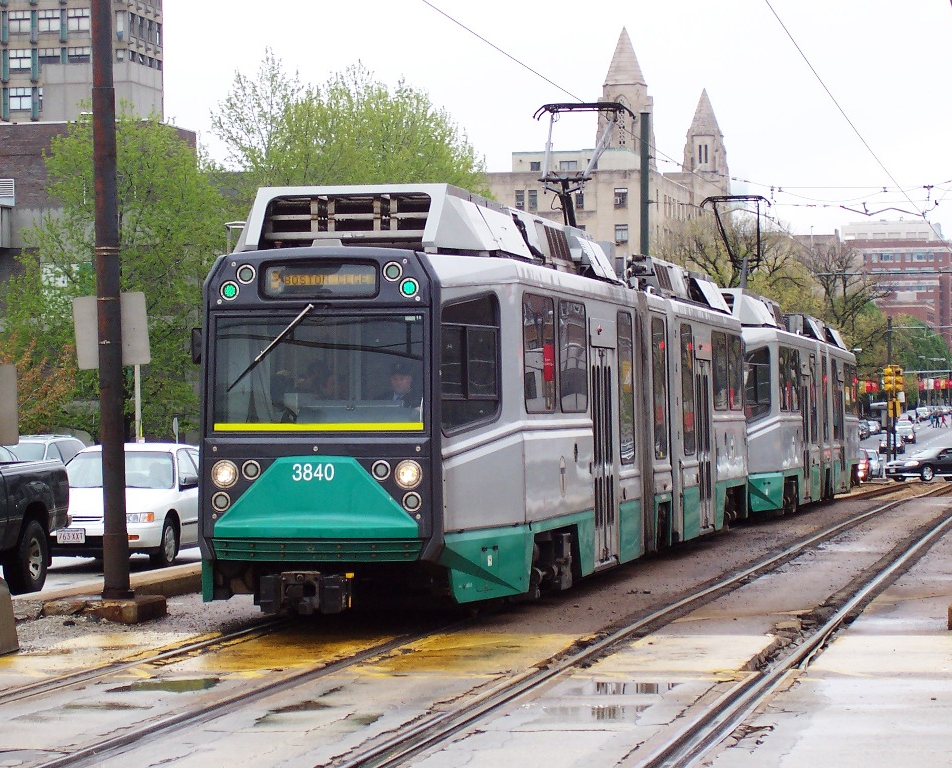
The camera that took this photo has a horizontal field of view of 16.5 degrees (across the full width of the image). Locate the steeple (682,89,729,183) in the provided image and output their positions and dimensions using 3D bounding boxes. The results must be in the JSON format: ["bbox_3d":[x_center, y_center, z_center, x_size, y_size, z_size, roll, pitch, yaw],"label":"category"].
[{"bbox_3d":[30.000,-32.500,430.000,5.700,12.400,5.700,0,0,10],"label":"steeple"}]

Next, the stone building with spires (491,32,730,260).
[{"bbox_3d":[15.300,-16.300,376.000,22.000,43.000,80.000,0,0,10],"label":"stone building with spires"}]

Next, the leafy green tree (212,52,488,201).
[{"bbox_3d":[-3.550,-3.100,93.000,7.600,12.100,7.600,0,0,10],"label":"leafy green tree"}]

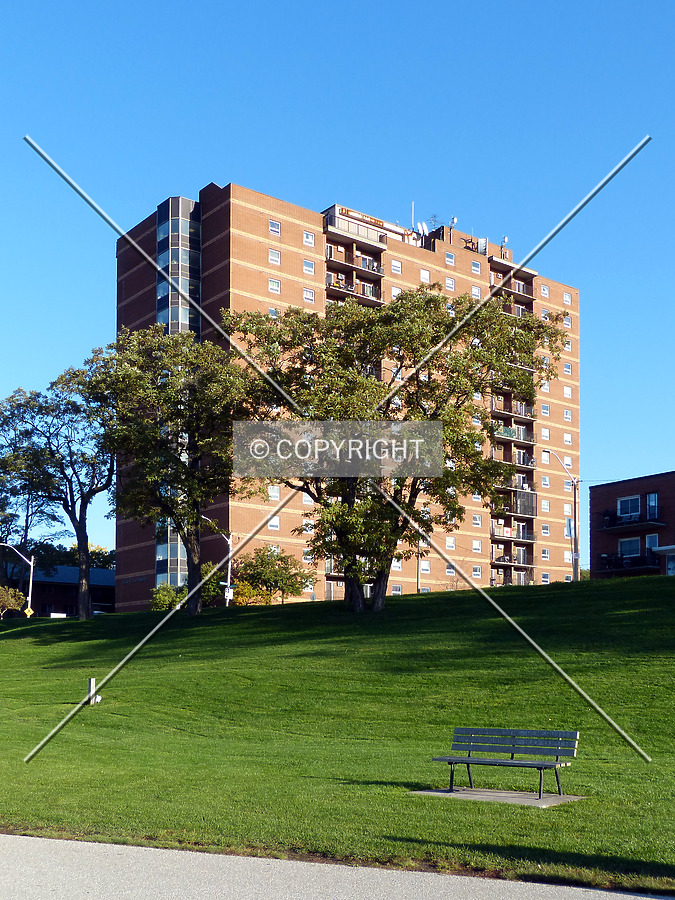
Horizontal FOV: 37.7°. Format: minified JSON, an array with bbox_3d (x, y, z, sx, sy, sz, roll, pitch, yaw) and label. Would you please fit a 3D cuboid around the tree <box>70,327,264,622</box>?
[{"bbox_3d":[-8.603,1.037,50.000,9.200,14.000,8.800,0,-10,0],"label":"tree"}]

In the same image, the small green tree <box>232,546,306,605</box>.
[{"bbox_3d":[-5.357,10.075,79.000,5.600,4.800,5.200,0,-10,0],"label":"small green tree"}]

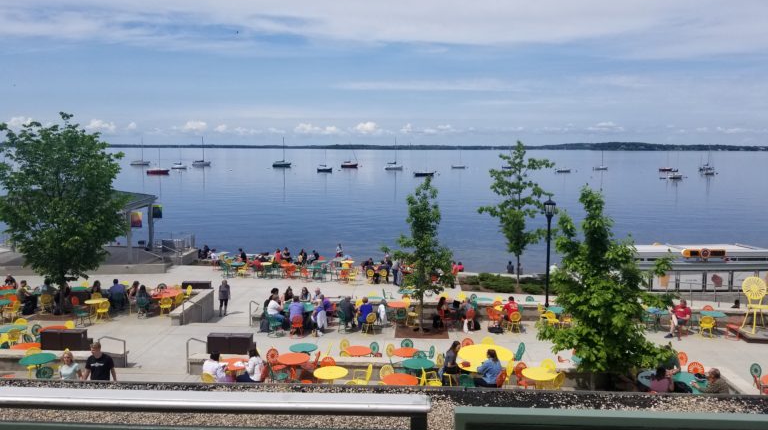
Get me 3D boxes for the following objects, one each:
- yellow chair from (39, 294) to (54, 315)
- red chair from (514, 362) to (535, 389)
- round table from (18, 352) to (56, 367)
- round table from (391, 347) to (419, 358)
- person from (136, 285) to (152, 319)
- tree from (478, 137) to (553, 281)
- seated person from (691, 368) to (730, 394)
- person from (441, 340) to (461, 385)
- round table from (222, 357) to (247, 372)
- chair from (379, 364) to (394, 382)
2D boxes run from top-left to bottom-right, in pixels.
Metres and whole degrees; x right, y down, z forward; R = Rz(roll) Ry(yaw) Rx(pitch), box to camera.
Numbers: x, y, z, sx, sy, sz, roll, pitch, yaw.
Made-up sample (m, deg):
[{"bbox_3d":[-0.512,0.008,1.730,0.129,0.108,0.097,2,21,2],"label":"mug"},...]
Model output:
[{"bbox_3d":[-14.622,3.878,25.023,0.520,0.870,0.570,-1,7,-11],"label":"yellow chair"},{"bbox_3d":[3.778,4.373,15.229,0.580,0.870,0.550,6,9,41],"label":"red chair"},{"bbox_3d":[-9.375,4.272,15.667,0.920,0.730,0.920,0,7,0],"label":"round table"},{"bbox_3d":[0.712,4.833,18.767,0.900,0.730,0.900,0,7,0],"label":"round table"},{"bbox_3d":[-9.656,3.464,23.256,0.500,1.280,0.720,2,7,17],"label":"person"},{"bbox_3d":[7.450,-0.018,32.409,4.100,8.150,4.000,0,7,0],"label":"tree"},{"bbox_3d":[7.883,4.299,13.911,0.800,1.250,0.540,2,7,13],"label":"seated person"},{"bbox_3d":[1.847,4.240,16.044,0.660,1.300,0.460,-2,7,-17],"label":"person"},{"bbox_3d":[-3.985,4.373,15.515,0.900,0.730,0.900,0,7,0],"label":"round table"},{"bbox_3d":[0.216,4.355,14.749,0.540,0.870,0.600,-4,8,-30],"label":"chair"}]

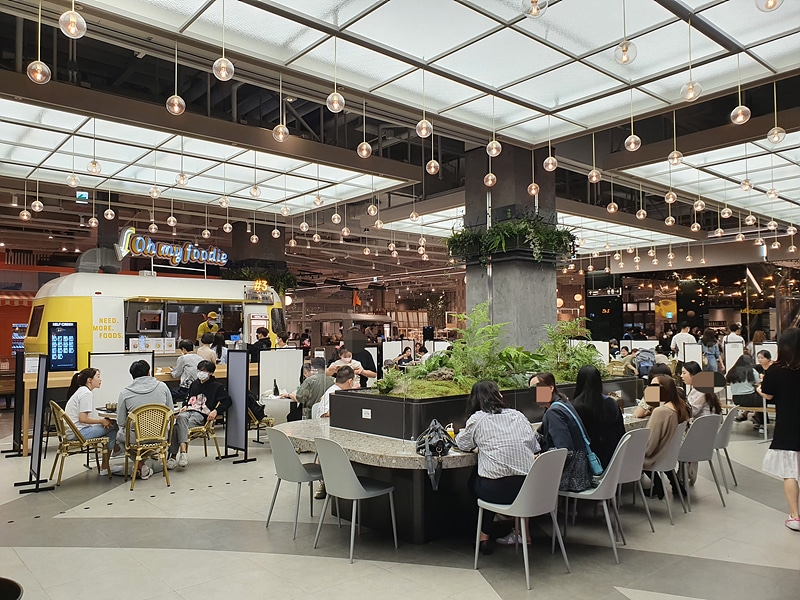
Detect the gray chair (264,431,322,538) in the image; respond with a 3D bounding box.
[{"bbox_3d":[-0.783,1.436,4.890,0.510,0.820,0.460,2,-4,-42],"label":"gray chair"}]

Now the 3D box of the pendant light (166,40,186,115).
[{"bbox_3d":[-1.150,-1.144,3.094,0.100,0.392,0.100,2,-4,-40],"label":"pendant light"}]

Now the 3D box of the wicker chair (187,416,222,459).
[{"bbox_3d":[-2.470,1.548,7.389,0.470,0.860,0.545,-3,-4,39],"label":"wicker chair"}]

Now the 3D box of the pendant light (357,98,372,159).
[{"bbox_3d":[-0.227,-1.102,3.879,0.100,0.378,0.100,0,-3,0],"label":"pendant light"}]

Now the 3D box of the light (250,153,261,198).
[{"bbox_3d":[-1.202,-1.043,5.016,0.100,0.381,0.100,2,-4,-40],"label":"light"}]

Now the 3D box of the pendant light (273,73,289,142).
[{"bbox_3d":[-1.158,-1.885,5.877,0.162,0.691,0.162,0,-2,0],"label":"pendant light"}]

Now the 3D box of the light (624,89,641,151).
[{"bbox_3d":[2.369,-1.836,6.119,0.155,0.646,0.155,2,-3,-40],"label":"light"}]

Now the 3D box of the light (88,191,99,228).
[{"bbox_3d":[-5.589,-1.664,10.967,0.162,0.674,0.162,2,-3,-40],"label":"light"}]

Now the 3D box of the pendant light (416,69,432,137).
[{"bbox_3d":[0.234,-1.875,5.750,0.162,0.654,0.162,0,-2,0],"label":"pendant light"}]

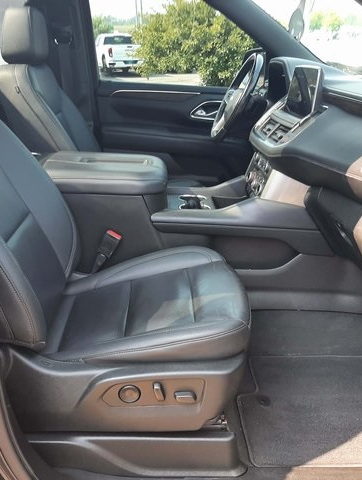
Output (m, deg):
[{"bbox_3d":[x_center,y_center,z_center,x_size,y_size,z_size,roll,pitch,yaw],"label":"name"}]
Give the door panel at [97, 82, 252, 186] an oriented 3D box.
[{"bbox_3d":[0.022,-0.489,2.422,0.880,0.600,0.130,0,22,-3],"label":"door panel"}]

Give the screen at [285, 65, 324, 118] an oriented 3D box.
[{"bbox_3d":[0.401,-0.483,1.554,0.035,0.155,0.250,6,22,-6],"label":"screen"}]

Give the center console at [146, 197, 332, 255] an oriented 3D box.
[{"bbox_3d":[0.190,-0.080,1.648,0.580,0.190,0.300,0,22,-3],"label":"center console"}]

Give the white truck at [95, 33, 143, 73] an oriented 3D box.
[{"bbox_3d":[-3.338,-9.505,24.284,2.060,1.920,5.850,-7,24,-20],"label":"white truck"}]

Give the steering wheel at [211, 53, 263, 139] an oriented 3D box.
[{"bbox_3d":[0.237,-0.587,1.994,0.090,0.385,0.385,24,19,-12],"label":"steering wheel"}]

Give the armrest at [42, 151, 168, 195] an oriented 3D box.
[{"bbox_3d":[-0.254,-0.233,1.622,0.420,0.080,0.330,0,22,-3],"label":"armrest"}]

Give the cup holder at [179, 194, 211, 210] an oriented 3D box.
[{"bbox_3d":[0.049,-0.098,1.697,0.115,0.080,0.190,0,22,-3],"label":"cup holder"}]

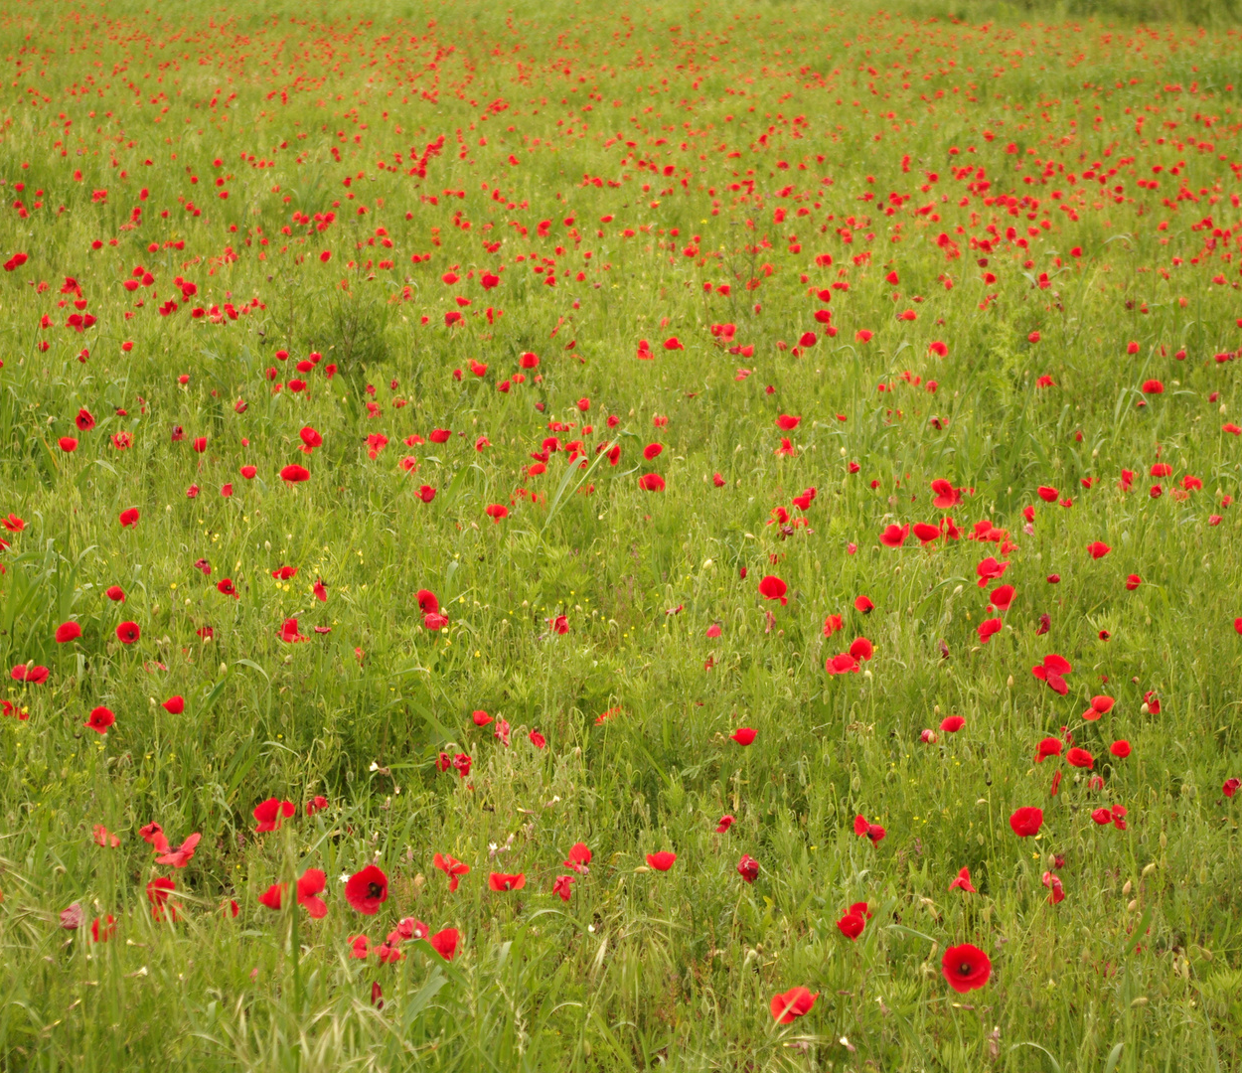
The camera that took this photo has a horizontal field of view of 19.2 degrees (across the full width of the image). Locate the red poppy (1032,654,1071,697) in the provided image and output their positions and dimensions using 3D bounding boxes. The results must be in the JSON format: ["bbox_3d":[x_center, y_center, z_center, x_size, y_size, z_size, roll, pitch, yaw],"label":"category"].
[{"bbox_3d":[0.720,0.229,6.150,0.068,0.066,0.055,1,10,7],"label":"red poppy"}]

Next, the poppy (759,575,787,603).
[{"bbox_3d":[0.268,0.094,6.500,0.049,0.043,0.044,0,11,2],"label":"poppy"}]

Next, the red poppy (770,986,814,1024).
[{"bbox_3d":[0.209,0.570,4.482,0.055,0.038,0.050,1,11,3],"label":"red poppy"}]

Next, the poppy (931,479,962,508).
[{"bbox_3d":[0.697,-0.094,7.900,0.070,0.059,0.055,5,11,26],"label":"poppy"}]

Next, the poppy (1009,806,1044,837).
[{"bbox_3d":[0.605,0.425,5.500,0.051,0.043,0.048,1,10,6],"label":"poppy"}]

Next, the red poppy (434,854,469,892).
[{"bbox_3d":[-0.242,0.479,5.250,0.051,0.050,0.045,-3,11,-14],"label":"red poppy"}]

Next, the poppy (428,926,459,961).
[{"bbox_3d":[-0.227,0.524,4.724,0.039,0.037,0.035,-1,11,-3],"label":"poppy"}]

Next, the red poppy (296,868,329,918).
[{"bbox_3d":[-0.428,0.489,5.050,0.052,0.066,0.050,-6,12,-31],"label":"red poppy"}]

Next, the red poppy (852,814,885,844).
[{"bbox_3d":[0.356,0.419,5.274,0.045,0.036,0.041,5,12,24],"label":"red poppy"}]

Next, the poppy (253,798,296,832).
[{"bbox_3d":[-0.511,0.408,5.400,0.065,0.049,0.055,-1,10,-5],"label":"poppy"}]

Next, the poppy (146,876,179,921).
[{"bbox_3d":[-0.637,0.502,5.100,0.045,0.058,0.048,-1,10,-7],"label":"poppy"}]

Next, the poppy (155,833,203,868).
[{"bbox_3d":[-0.633,0.447,5.250,0.065,0.048,0.060,-1,10,-7],"label":"poppy"}]

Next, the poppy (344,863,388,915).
[{"bbox_3d":[-0.323,0.446,4.650,0.062,0.063,0.033,5,-4,25],"label":"poppy"}]

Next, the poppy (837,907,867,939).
[{"bbox_3d":[0.302,0.507,4.815,0.038,0.037,0.034,1,11,4],"label":"poppy"}]

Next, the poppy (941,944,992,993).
[{"bbox_3d":[0.418,0.523,4.450,0.060,0.058,0.030,1,-8,5],"label":"poppy"}]

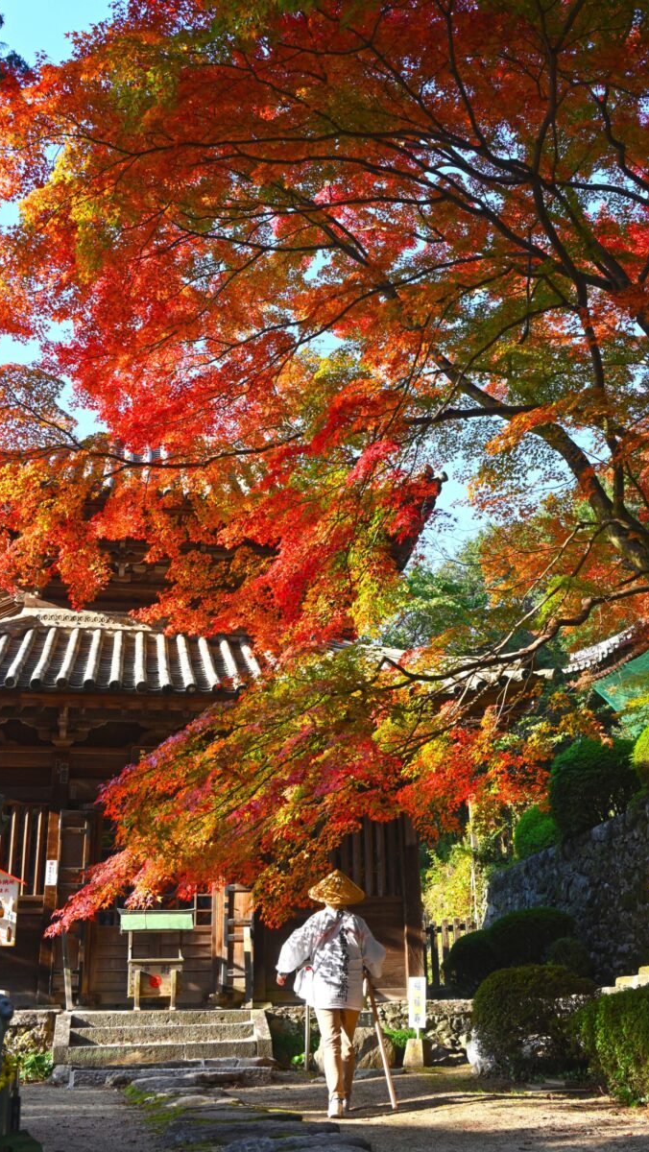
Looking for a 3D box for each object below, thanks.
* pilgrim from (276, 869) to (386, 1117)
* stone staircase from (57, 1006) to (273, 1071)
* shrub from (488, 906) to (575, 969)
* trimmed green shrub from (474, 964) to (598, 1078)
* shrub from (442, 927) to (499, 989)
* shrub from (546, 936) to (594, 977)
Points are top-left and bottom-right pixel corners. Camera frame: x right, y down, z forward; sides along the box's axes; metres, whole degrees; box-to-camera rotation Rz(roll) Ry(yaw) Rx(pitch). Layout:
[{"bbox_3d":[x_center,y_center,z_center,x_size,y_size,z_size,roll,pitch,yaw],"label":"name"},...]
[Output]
[{"bbox_3d":[0.052,2.996,8.754,0.780,1.690,0.480,1,-18,-6],"label":"pilgrim"},{"bbox_3d":[-1.548,4.398,11.569,2.080,0.520,0.800,2,-18,-10],"label":"stone staircase"},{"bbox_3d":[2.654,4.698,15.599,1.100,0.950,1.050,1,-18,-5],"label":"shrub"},{"bbox_3d":[2.010,4.254,11.599,1.150,1.030,1.100,1,-18,-5],"label":"trimmed green shrub"},{"bbox_3d":[1.814,4.680,14.874,0.750,0.780,0.750,1,-18,-5],"label":"shrub"},{"bbox_3d":[2.942,4.588,14.583,0.600,0.600,0.600,1,-18,-5],"label":"shrub"}]

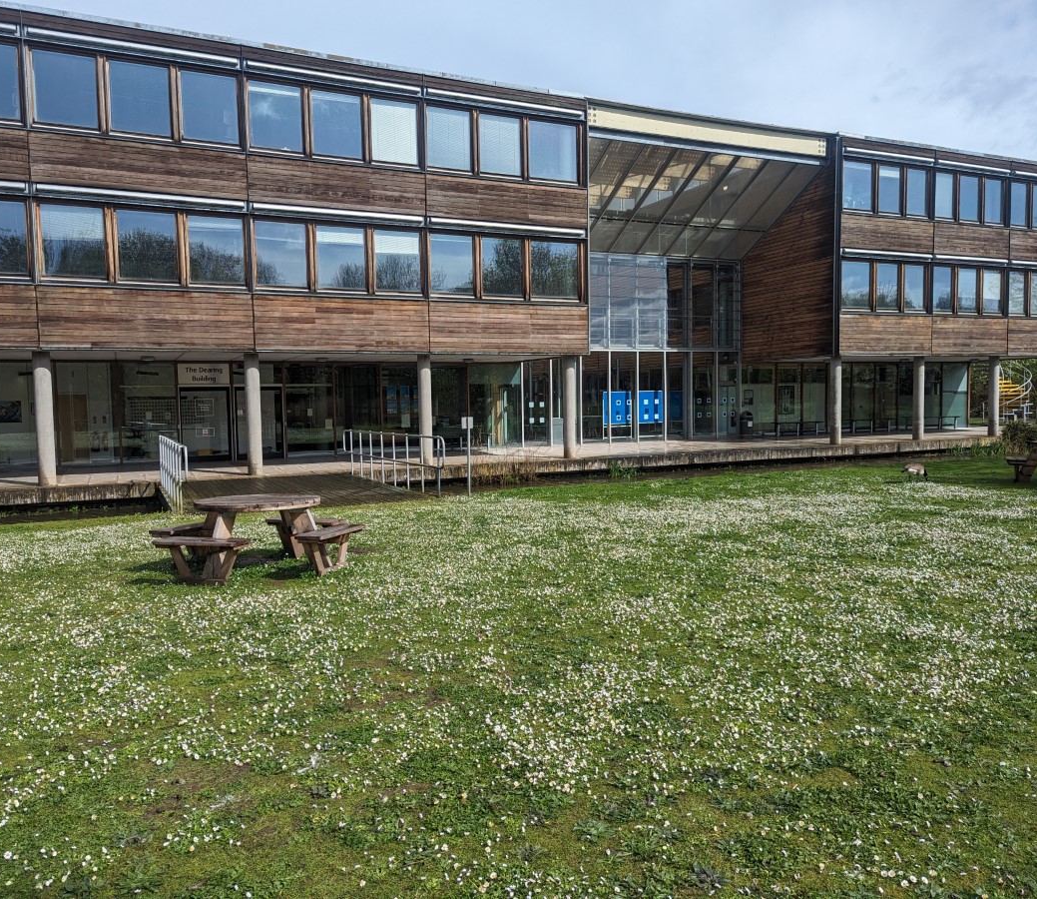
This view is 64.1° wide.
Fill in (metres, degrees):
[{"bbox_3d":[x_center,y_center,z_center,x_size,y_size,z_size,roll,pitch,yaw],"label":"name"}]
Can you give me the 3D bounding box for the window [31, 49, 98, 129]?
[{"bbox_3d":[-9.234,-7.332,16.862,1.149,1.422,0.120,-3,4,-26],"label":"window"}]

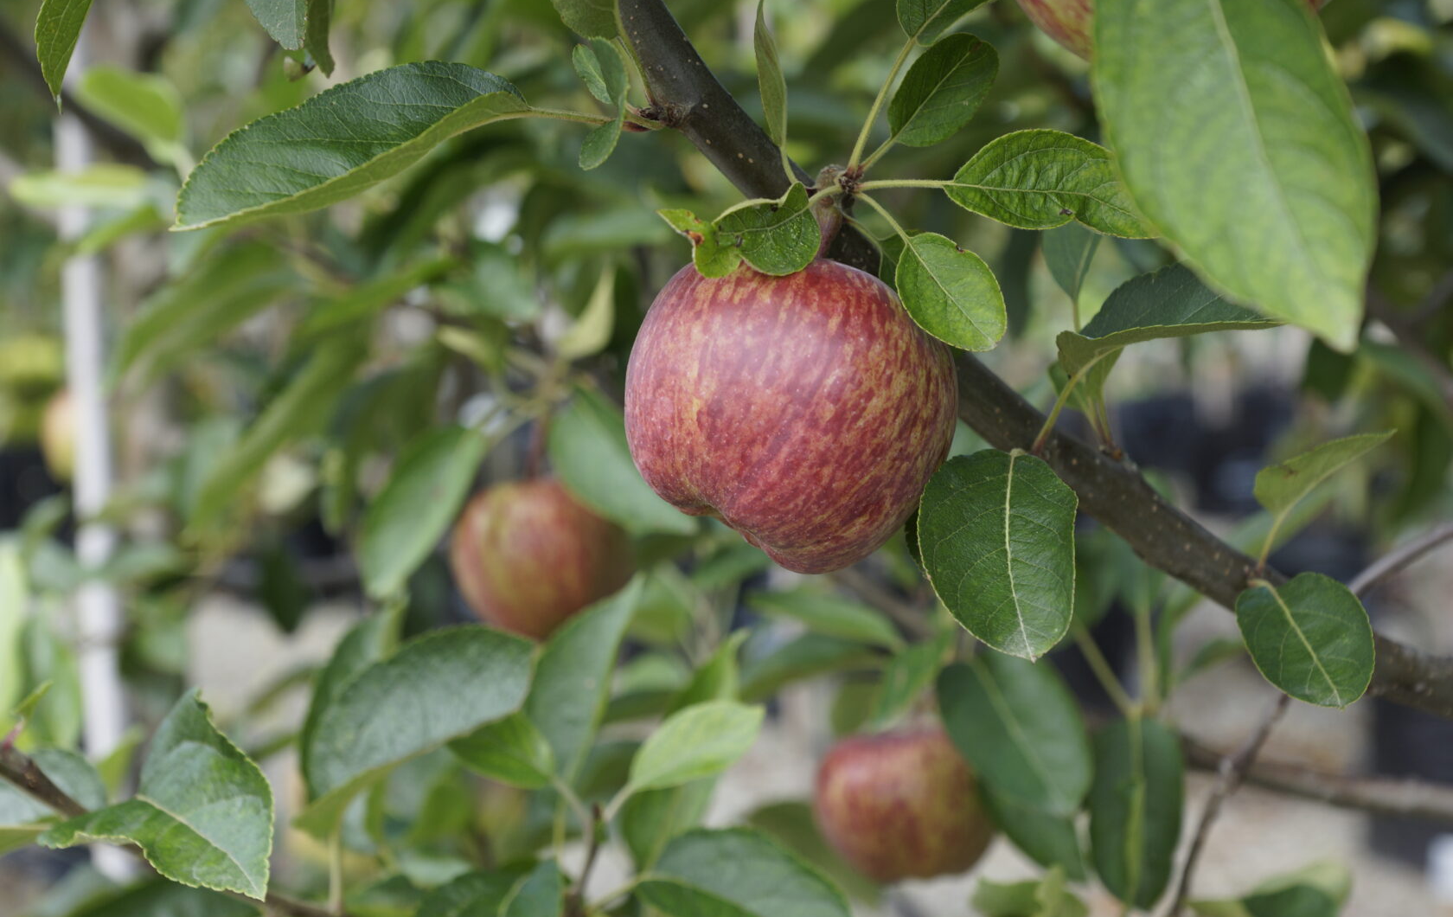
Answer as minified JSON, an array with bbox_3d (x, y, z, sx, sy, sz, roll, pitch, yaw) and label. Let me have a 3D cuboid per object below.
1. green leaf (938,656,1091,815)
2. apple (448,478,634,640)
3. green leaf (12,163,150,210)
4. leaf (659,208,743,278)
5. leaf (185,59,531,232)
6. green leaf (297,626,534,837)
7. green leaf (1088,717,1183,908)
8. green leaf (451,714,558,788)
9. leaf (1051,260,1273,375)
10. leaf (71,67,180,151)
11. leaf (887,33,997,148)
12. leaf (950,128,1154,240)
[{"bbox_3d":[0.094,0.090,0.790,0.041,0.063,0.015,-31,-16,-3],"label":"green leaf"},{"bbox_3d":[-0.073,0.040,0.965,0.073,0.066,0.073,-1,9,0],"label":"apple"},{"bbox_3d":[-0.288,-0.122,1.080,0.064,0.015,0.030,0,37,0],"label":"green leaf"},{"bbox_3d":[-0.006,-0.049,0.557,0.020,0.017,0.009,12,-22,-21],"label":"leaf"},{"bbox_3d":[-0.087,-0.072,0.565,0.086,0.014,0.034,-19,37,-3],"label":"leaf"},{"bbox_3d":[-0.098,0.081,0.755,0.086,0.017,0.043,-35,43,-13],"label":"green leaf"},{"bbox_3d":[0.131,0.113,0.775,0.031,0.062,0.015,-2,-6,0],"label":"green leaf"},{"bbox_3d":[-0.065,0.082,0.690,0.040,0.025,0.012,25,-21,6],"label":"green leaf"},{"bbox_3d":[0.108,-0.033,0.590,0.056,0.015,0.026,-12,41,-10],"label":"leaf"},{"bbox_3d":[-0.267,-0.156,1.080,0.056,0.034,0.015,37,-18,6],"label":"leaf"},{"bbox_3d":[0.051,-0.087,0.575,0.034,0.019,0.006,-44,0,-16],"label":"leaf"},{"bbox_3d":[0.077,-0.063,0.567,0.053,0.026,0.013,13,-30,0],"label":"leaf"}]

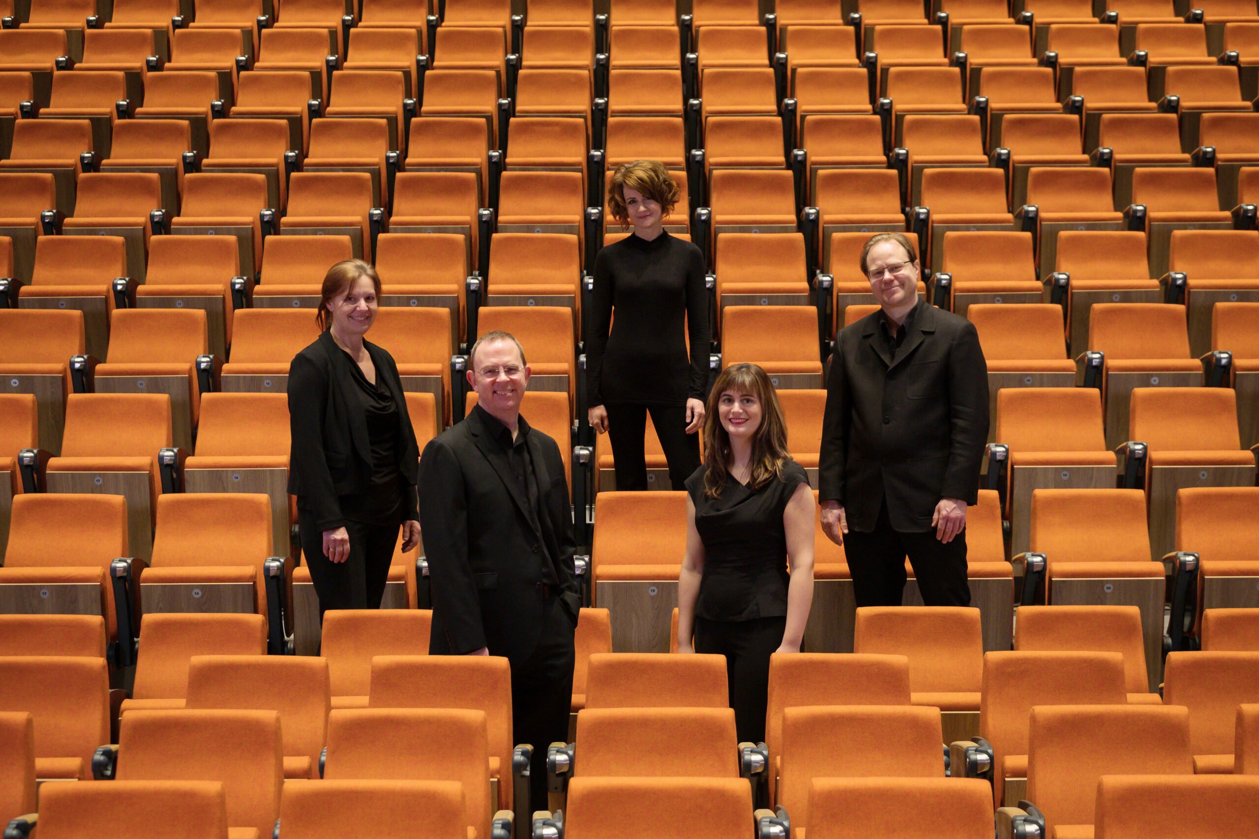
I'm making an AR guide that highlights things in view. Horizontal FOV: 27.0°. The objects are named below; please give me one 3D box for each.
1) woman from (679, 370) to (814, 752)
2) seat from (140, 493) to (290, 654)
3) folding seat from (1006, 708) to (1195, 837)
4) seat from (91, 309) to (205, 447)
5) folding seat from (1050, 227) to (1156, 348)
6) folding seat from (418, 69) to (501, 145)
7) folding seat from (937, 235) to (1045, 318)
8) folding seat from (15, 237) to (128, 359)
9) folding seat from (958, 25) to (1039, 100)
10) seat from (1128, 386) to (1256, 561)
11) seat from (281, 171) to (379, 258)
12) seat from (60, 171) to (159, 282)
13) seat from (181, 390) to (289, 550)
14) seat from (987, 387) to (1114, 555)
[{"bbox_3d":[0.370,0.675,8.390,0.450,1.710,0.300,0,4,12],"label":"woman"},{"bbox_3d":[-1.536,0.668,9.572,0.530,0.770,0.500,0,3,0],"label":"seat"},{"bbox_3d":[1.238,1.157,6.671,0.550,0.820,0.530,0,4,0],"label":"folding seat"},{"bbox_3d":[-2.074,-0.093,11.392,0.530,0.770,0.500,0,3,0],"label":"seat"},{"bbox_3d":[2.193,-0.472,12.155,0.550,0.820,0.530,0,4,0],"label":"folding seat"},{"bbox_3d":[-1.000,-1.644,15.426,0.475,0.830,0.510,0,3,0],"label":"folding seat"},{"bbox_3d":[1.742,-0.480,12.566,0.475,0.830,0.510,0,3,0],"label":"folding seat"},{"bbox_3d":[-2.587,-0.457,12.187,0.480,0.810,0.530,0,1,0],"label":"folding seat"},{"bbox_3d":[2.193,-1.990,15.811,0.550,0.820,0.530,0,4,0],"label":"folding seat"},{"bbox_3d":[2.193,0.282,10.327,0.550,0.820,0.530,0,4,0],"label":"seat"},{"bbox_3d":[-1.497,-0.842,13.069,0.550,0.820,0.530,0,4,0],"label":"seat"},{"bbox_3d":[-2.609,-0.868,13.242,0.530,0.770,0.500,0,3,0],"label":"seat"},{"bbox_3d":[-1.529,0.280,10.462,0.530,0.770,0.500,0,3,0],"label":"seat"},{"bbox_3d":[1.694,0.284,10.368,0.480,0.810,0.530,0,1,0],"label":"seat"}]

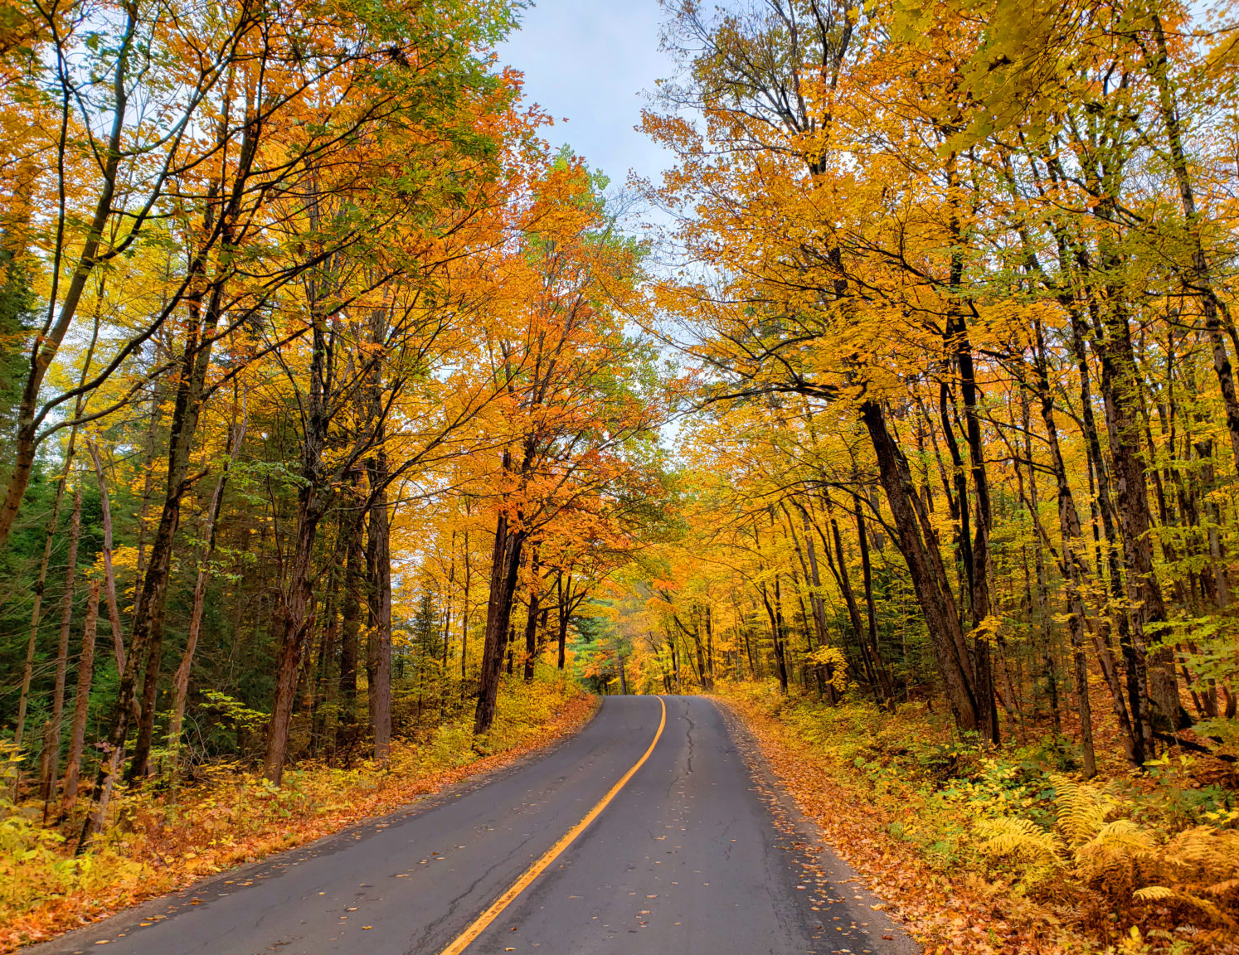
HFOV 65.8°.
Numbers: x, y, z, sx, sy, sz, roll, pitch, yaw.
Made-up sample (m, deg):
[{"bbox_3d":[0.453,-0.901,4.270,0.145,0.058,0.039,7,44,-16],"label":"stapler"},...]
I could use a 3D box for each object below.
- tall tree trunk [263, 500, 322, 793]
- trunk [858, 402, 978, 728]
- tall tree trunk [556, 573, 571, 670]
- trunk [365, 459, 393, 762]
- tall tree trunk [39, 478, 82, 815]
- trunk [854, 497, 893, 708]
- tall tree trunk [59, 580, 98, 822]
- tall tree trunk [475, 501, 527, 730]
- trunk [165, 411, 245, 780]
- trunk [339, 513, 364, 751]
[{"bbox_3d":[-5.754,2.856,16.817,0.455,5.060,0.367,7,-13,-18],"label":"tall tree trunk"},{"bbox_3d":[7.932,2.215,25.619,0.640,9.257,0.586,-16,-13,15],"label":"trunk"},{"bbox_3d":[-2.606,6.638,43.589,0.453,4.626,0.317,1,-12,-3],"label":"tall tree trunk"},{"bbox_3d":[-5.347,2.906,21.373,0.534,6.833,0.400,0,-13,-14],"label":"trunk"},{"bbox_3d":[-8.195,2.447,14.156,0.162,4.719,0.162,4,-14,-29],"label":"tall tree trunk"},{"bbox_3d":[9.510,4.640,35.837,0.335,7.934,0.335,-9,-13,14],"label":"trunk"},{"bbox_3d":[-7.202,2.949,12.783,0.186,3.146,0.186,7,-14,-28],"label":"tall tree trunk"},{"bbox_3d":[-3.260,3.827,25.778,0.804,6.488,0.509,7,-12,-6],"label":"tall tree trunk"},{"bbox_3d":[-7.139,2.027,16.677,0.226,6.639,0.208,10,-13,-22],"label":"trunk"},{"bbox_3d":[-6.790,3.852,24.237,0.429,6.006,0.429,3,-13,-15],"label":"trunk"}]

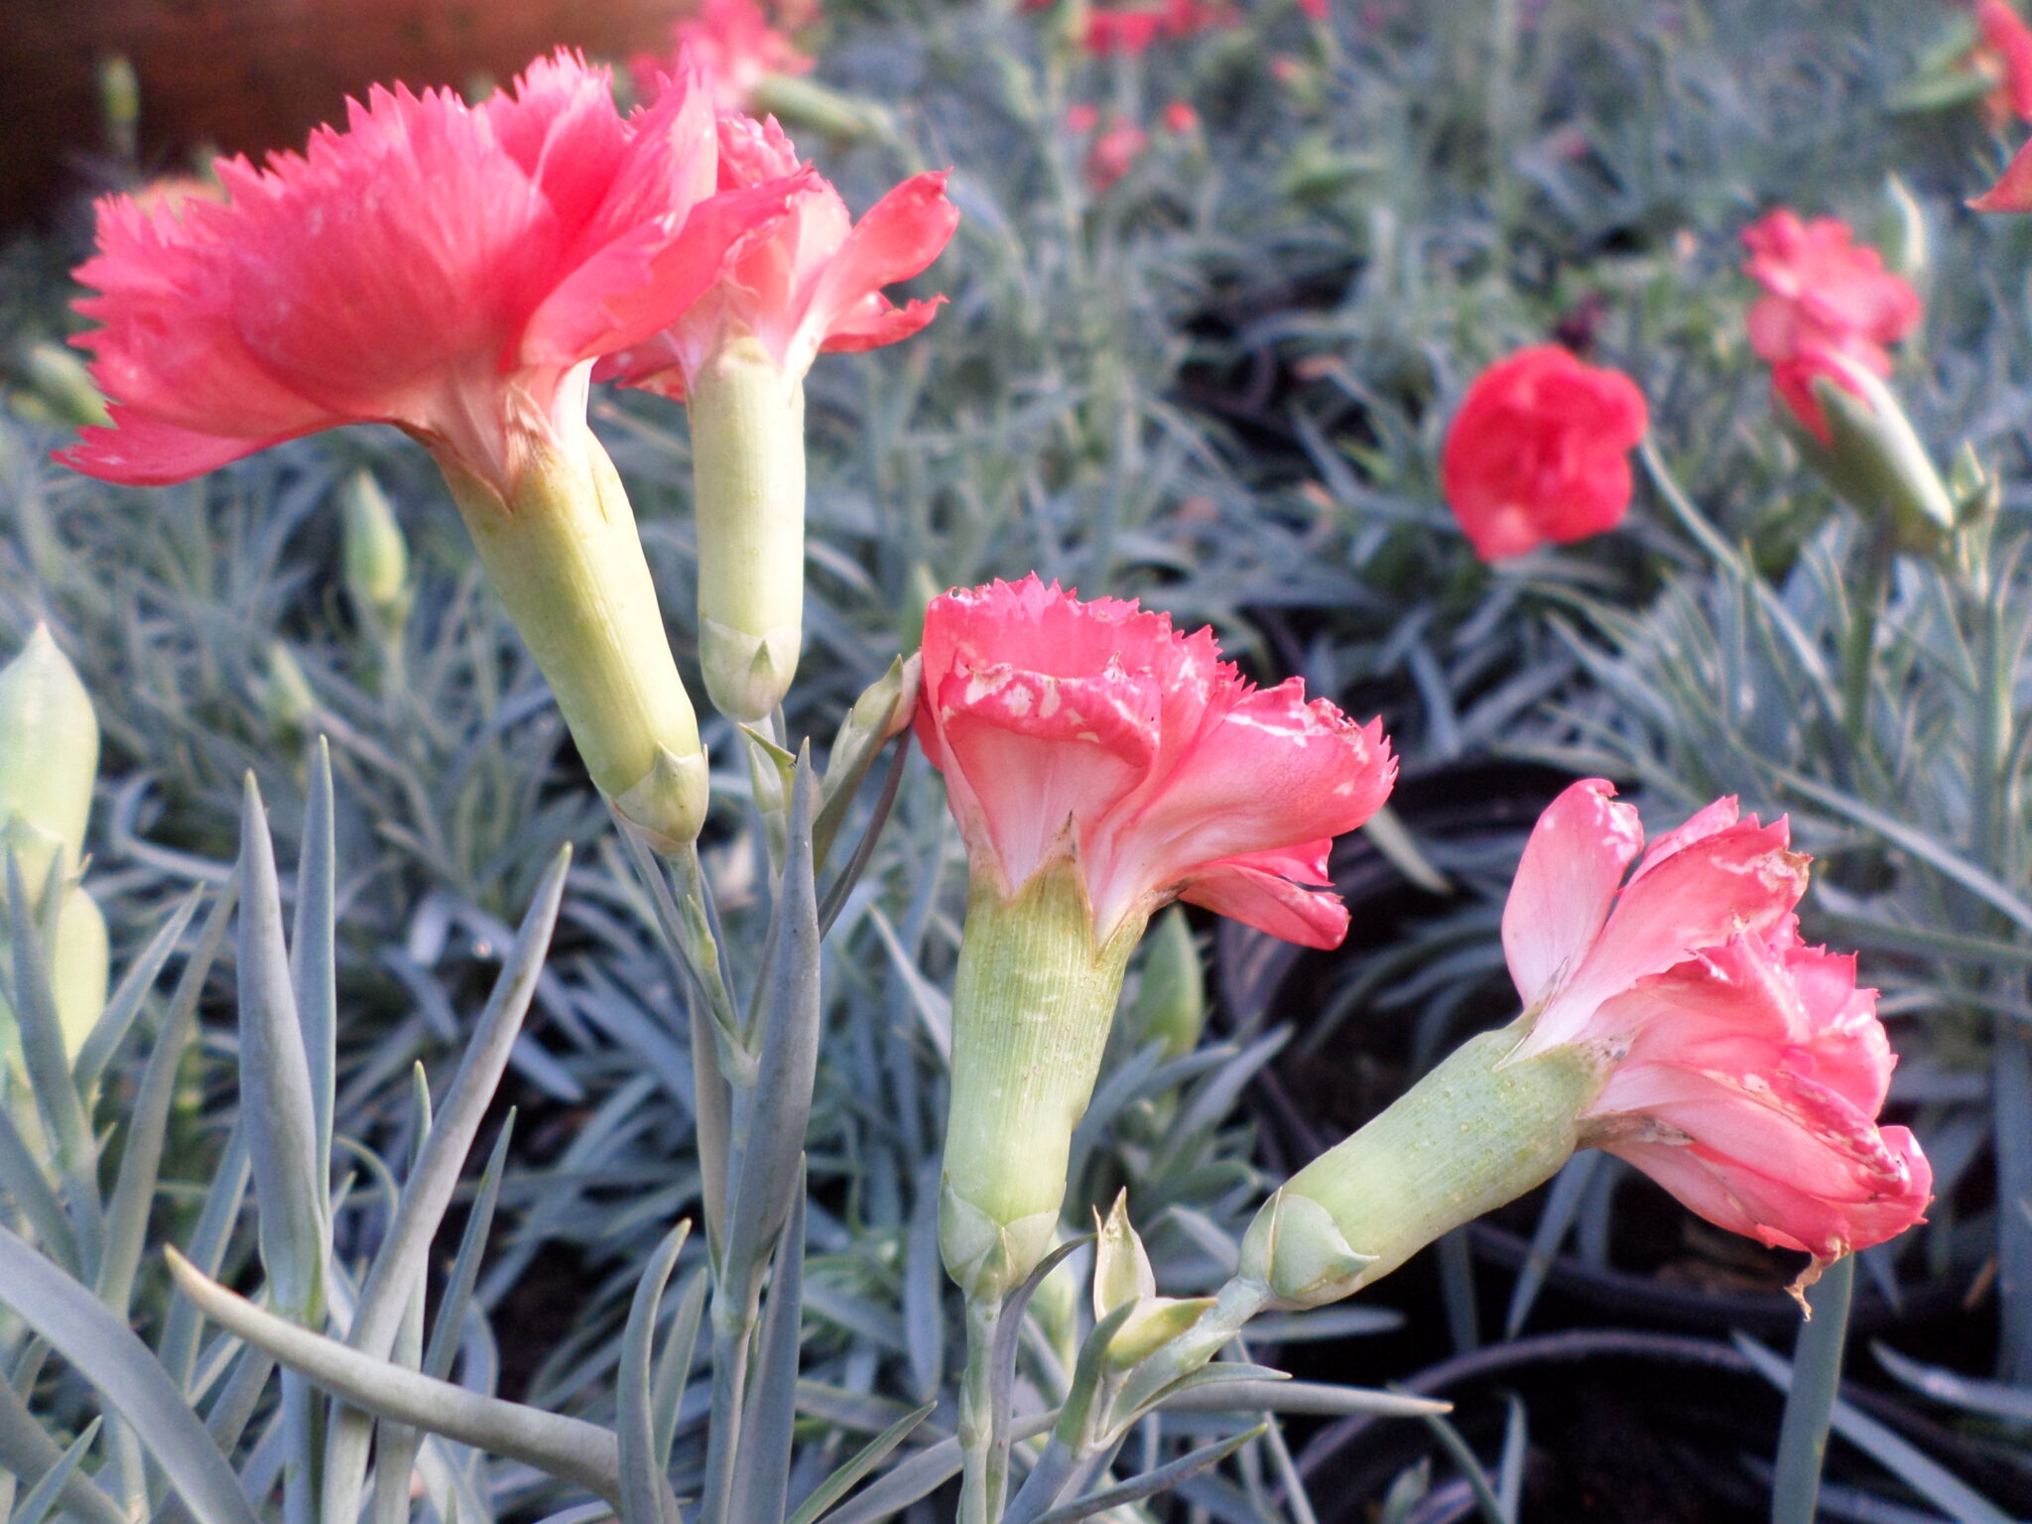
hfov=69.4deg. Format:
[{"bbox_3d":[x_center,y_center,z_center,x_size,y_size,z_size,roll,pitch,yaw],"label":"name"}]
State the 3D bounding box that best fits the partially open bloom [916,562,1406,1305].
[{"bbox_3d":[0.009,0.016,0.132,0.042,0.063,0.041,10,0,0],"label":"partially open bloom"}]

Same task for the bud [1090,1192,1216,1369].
[{"bbox_3d":[0.012,0.047,0.132,0.011,0.015,0.009,6,9,0],"label":"bud"}]

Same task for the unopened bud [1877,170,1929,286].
[{"bbox_3d":[0.181,-0.109,0.300,0.009,0.023,0.009,-3,15,0],"label":"unopened bud"}]

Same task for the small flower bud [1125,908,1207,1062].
[{"bbox_3d":[0.021,0.030,0.200,0.010,0.021,0.010,3,12,0],"label":"small flower bud"}]

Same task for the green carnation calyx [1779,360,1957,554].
[{"bbox_3d":[0.136,-0.048,0.235,0.015,0.034,0.015,-39,12,0],"label":"green carnation calyx"}]

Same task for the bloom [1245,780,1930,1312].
[{"bbox_3d":[0.048,0.030,0.132,0.060,0.045,0.042,-29,0,0],"label":"bloom"}]

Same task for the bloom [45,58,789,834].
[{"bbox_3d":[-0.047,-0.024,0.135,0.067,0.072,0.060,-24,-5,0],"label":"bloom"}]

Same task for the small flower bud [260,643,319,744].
[{"bbox_3d":[-0.154,-0.015,0.310,0.011,0.022,0.011,-12,18,0],"label":"small flower bud"}]

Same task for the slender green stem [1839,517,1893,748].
[{"bbox_3d":[0.139,-0.020,0.240,0.005,0.038,0.005,6,12,0],"label":"slender green stem"}]

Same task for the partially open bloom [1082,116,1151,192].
[{"bbox_3d":[0.045,-0.270,0.650,0.031,0.032,0.031,0,25,0],"label":"partially open bloom"}]

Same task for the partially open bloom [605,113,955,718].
[{"bbox_3d":[-0.025,-0.036,0.153,0.038,0.062,0.037,2,3,0],"label":"partially open bloom"}]

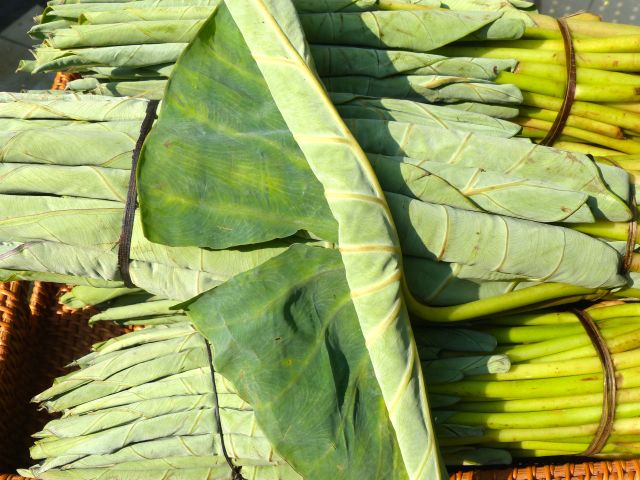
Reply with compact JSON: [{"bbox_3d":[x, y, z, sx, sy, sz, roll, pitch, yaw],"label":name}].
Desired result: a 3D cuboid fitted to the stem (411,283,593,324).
[{"bbox_3d":[0.159,0.054,0.580,0.166,0.029,0.028,-3,58,-2],"label":"stem"}]

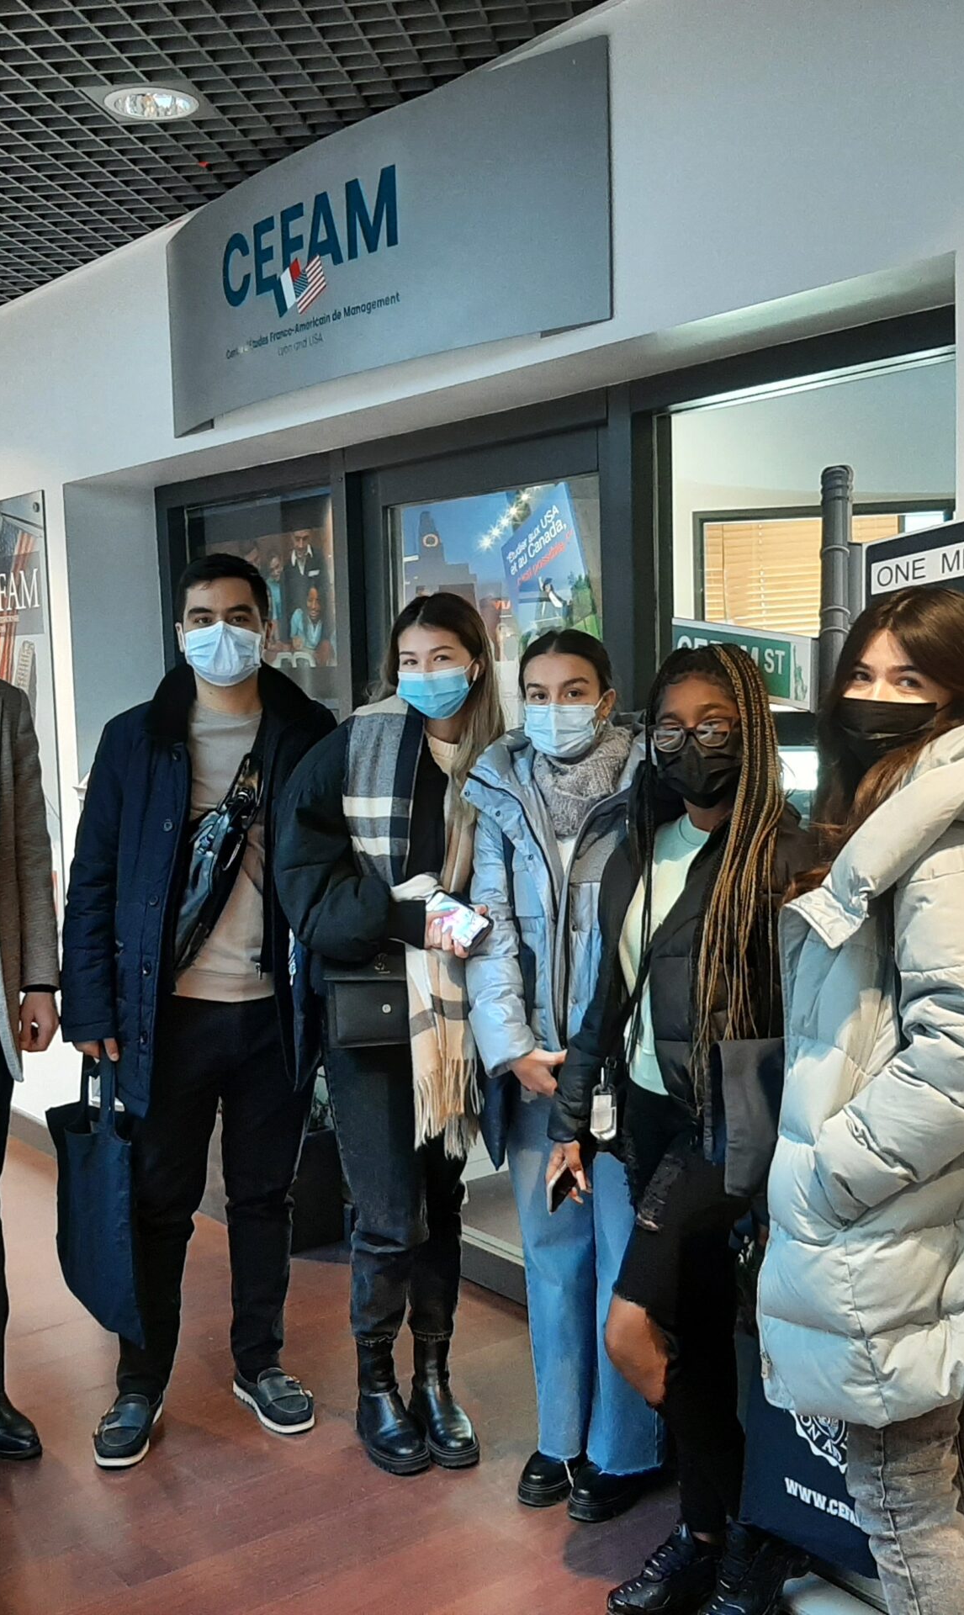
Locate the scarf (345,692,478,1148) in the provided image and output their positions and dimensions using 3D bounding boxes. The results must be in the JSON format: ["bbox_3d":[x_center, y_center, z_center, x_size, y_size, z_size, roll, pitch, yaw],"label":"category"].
[{"bbox_3d":[-0.128,0.211,2.960,0.260,0.810,0.230,-3,5,-16],"label":"scarf"}]

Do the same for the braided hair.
[{"bbox_3d":[0.369,0.091,2.600,0.240,0.700,0.270,0,5,19],"label":"braided hair"}]

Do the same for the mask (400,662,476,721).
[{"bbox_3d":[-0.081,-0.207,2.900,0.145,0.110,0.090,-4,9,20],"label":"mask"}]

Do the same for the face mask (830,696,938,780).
[{"bbox_3d":[0.526,-0.091,2.110,0.138,0.110,0.085,1,6,30],"label":"face mask"}]

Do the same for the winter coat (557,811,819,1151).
[{"bbox_3d":[0.330,0.265,2.530,0.480,0.510,0.320,2,6,36],"label":"winter coat"}]

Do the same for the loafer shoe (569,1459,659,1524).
[{"bbox_3d":[0.249,1.213,2.981,0.100,0.105,0.270,3,6,40],"label":"loafer shoe"}]

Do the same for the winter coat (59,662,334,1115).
[{"bbox_3d":[-0.566,0.160,3.230,0.550,0.890,0.330,-2,5,-7],"label":"winter coat"}]

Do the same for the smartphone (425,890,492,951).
[{"bbox_3d":[-0.052,0.201,2.890,0.152,0.011,0.074,28,59,37],"label":"smartphone"}]

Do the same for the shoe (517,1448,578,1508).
[{"bbox_3d":[0.137,1.208,3.066,0.100,0.105,0.270,0,5,14],"label":"shoe"}]

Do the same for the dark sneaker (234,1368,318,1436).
[{"bbox_3d":[-0.446,1.204,3.361,0.105,0.095,0.280,-4,5,-25],"label":"dark sneaker"}]

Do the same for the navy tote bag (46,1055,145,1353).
[{"bbox_3d":[-0.743,0.750,3.100,0.100,0.530,0.320,-4,6,-31],"label":"navy tote bag"}]

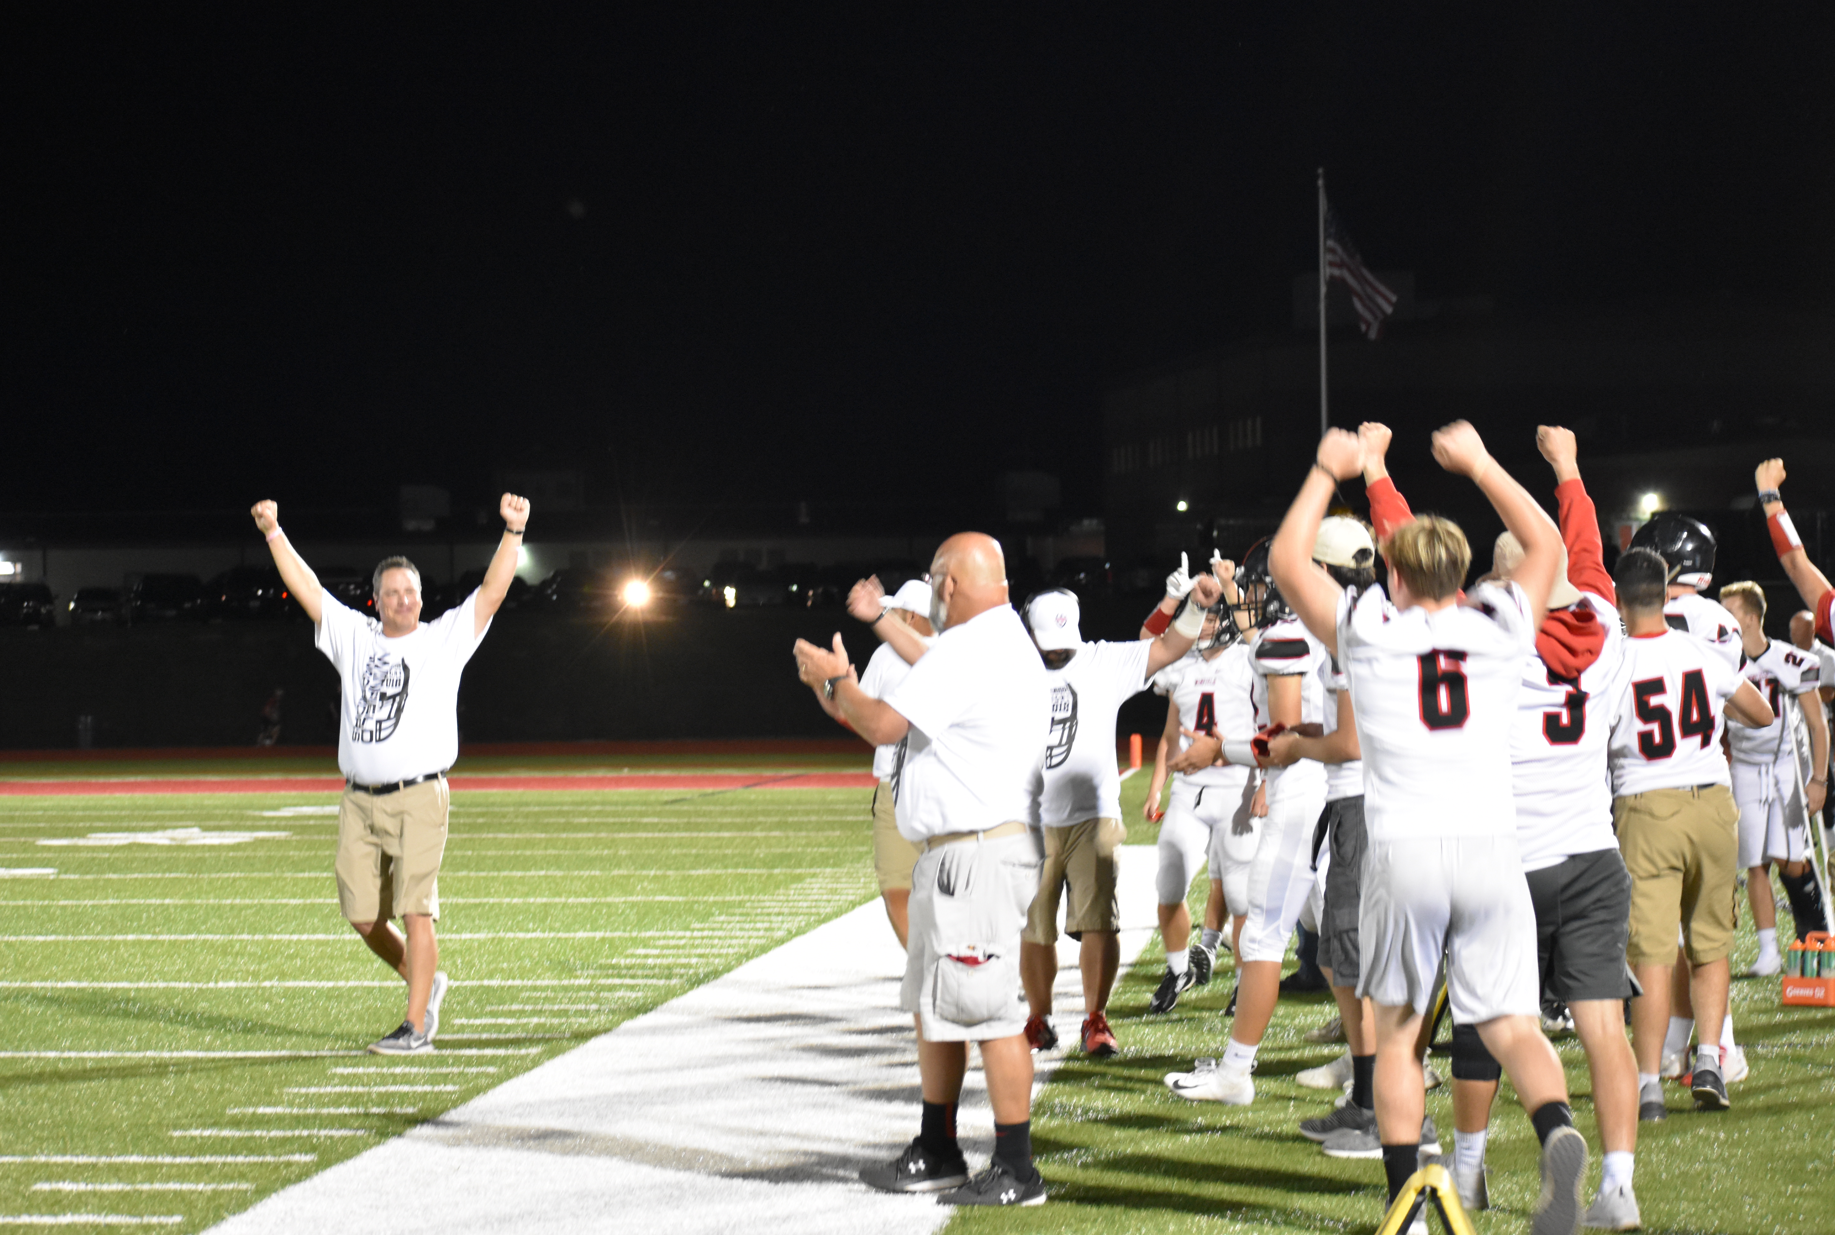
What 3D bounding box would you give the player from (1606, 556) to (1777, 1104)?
[{"bbox_3d":[2.458,0.689,17.200,0.520,1.820,0.460,-1,-1,-9],"label":"player"}]

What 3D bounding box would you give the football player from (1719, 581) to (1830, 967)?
[{"bbox_3d":[3.951,0.726,24.850,0.560,1.800,0.460,-1,-1,34],"label":"football player"}]

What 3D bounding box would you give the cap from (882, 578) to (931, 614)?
[{"bbox_3d":[-0.009,-0.088,22.600,0.260,0.150,0.180,11,4,24],"label":"cap"}]

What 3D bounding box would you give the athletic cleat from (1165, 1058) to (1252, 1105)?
[{"bbox_3d":[0.955,1.514,17.600,0.300,0.140,0.110,-1,-1,12],"label":"athletic cleat"}]

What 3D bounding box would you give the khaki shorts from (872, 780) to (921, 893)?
[{"bbox_3d":[0.033,0.908,22.600,0.360,0.520,0.420,-1,-1,27],"label":"khaki shorts"}]

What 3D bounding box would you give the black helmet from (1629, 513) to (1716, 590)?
[{"bbox_3d":[2.533,-0.205,18.200,0.320,0.290,0.250,-1,-1,37],"label":"black helmet"}]

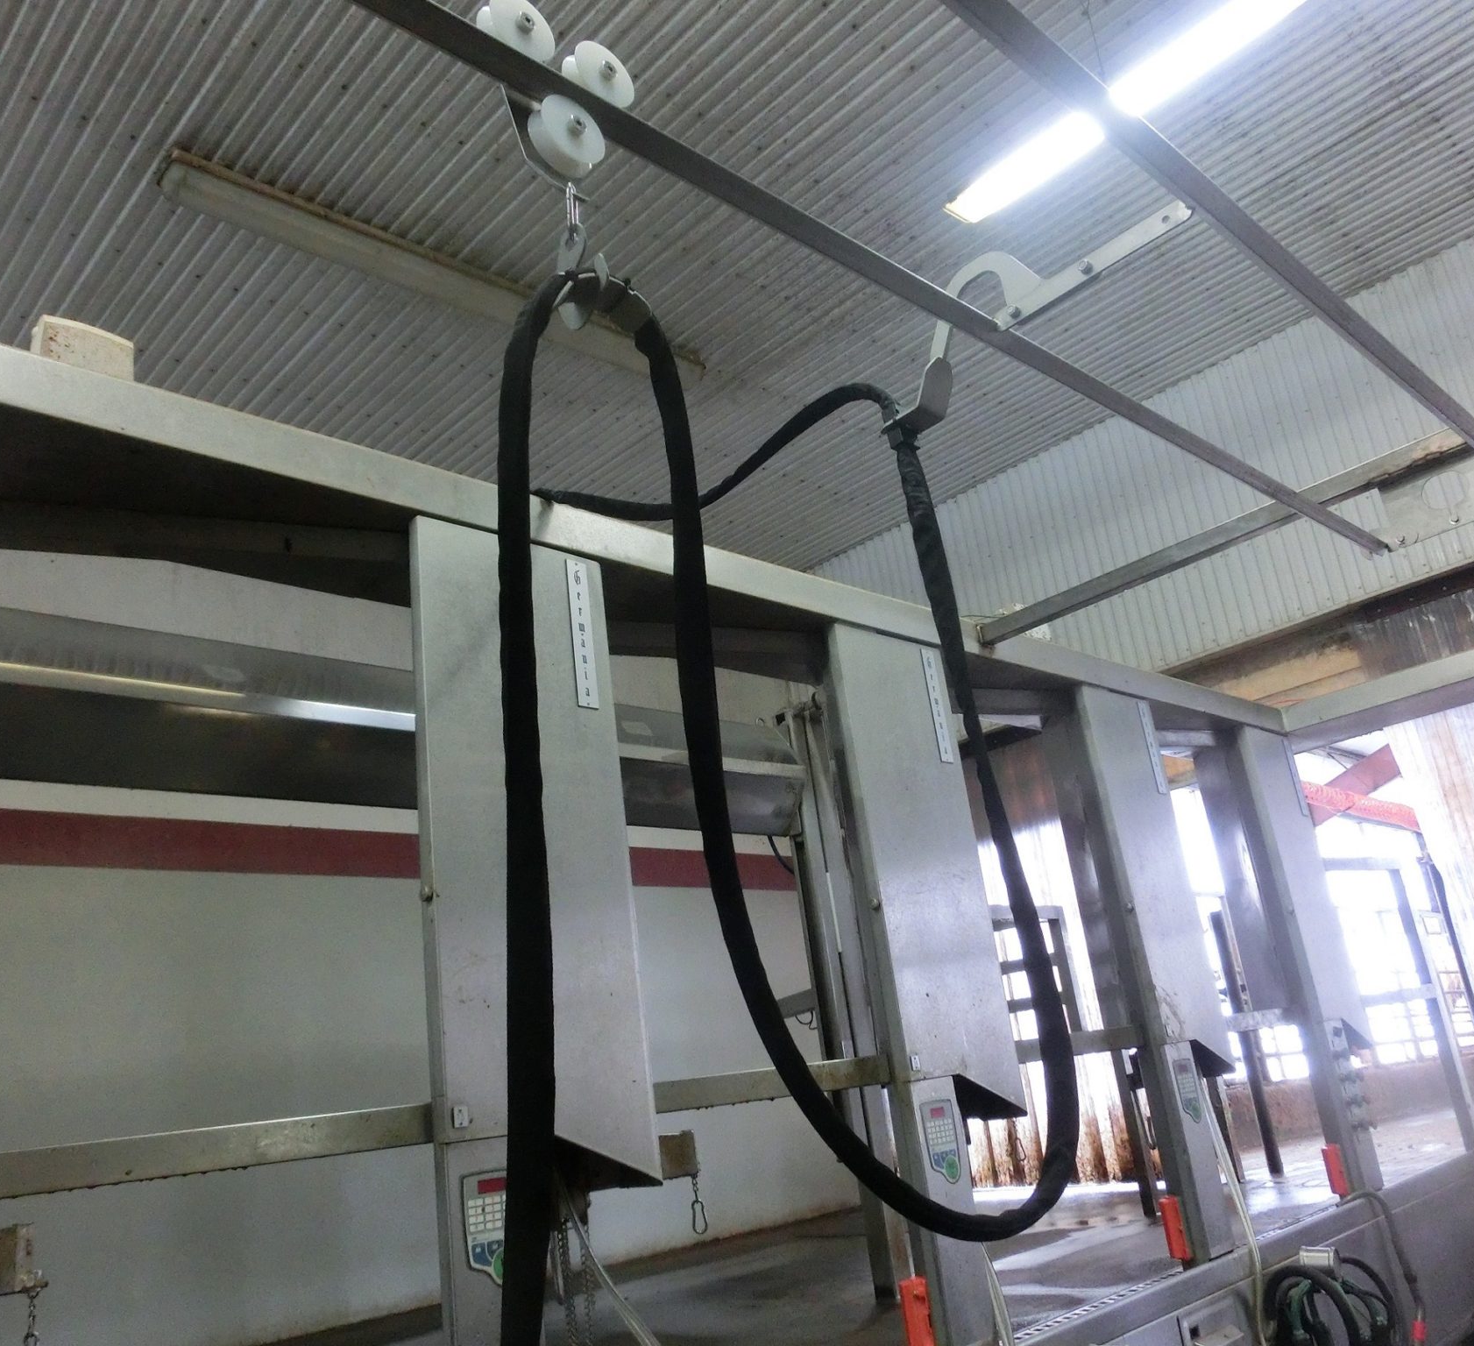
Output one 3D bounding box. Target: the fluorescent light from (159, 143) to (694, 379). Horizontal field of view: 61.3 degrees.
[{"bbox_3d":[-1.097,-1.569,5.125,2.430,0.105,0.155,10,-25,-42],"label":"fluorescent light"}]

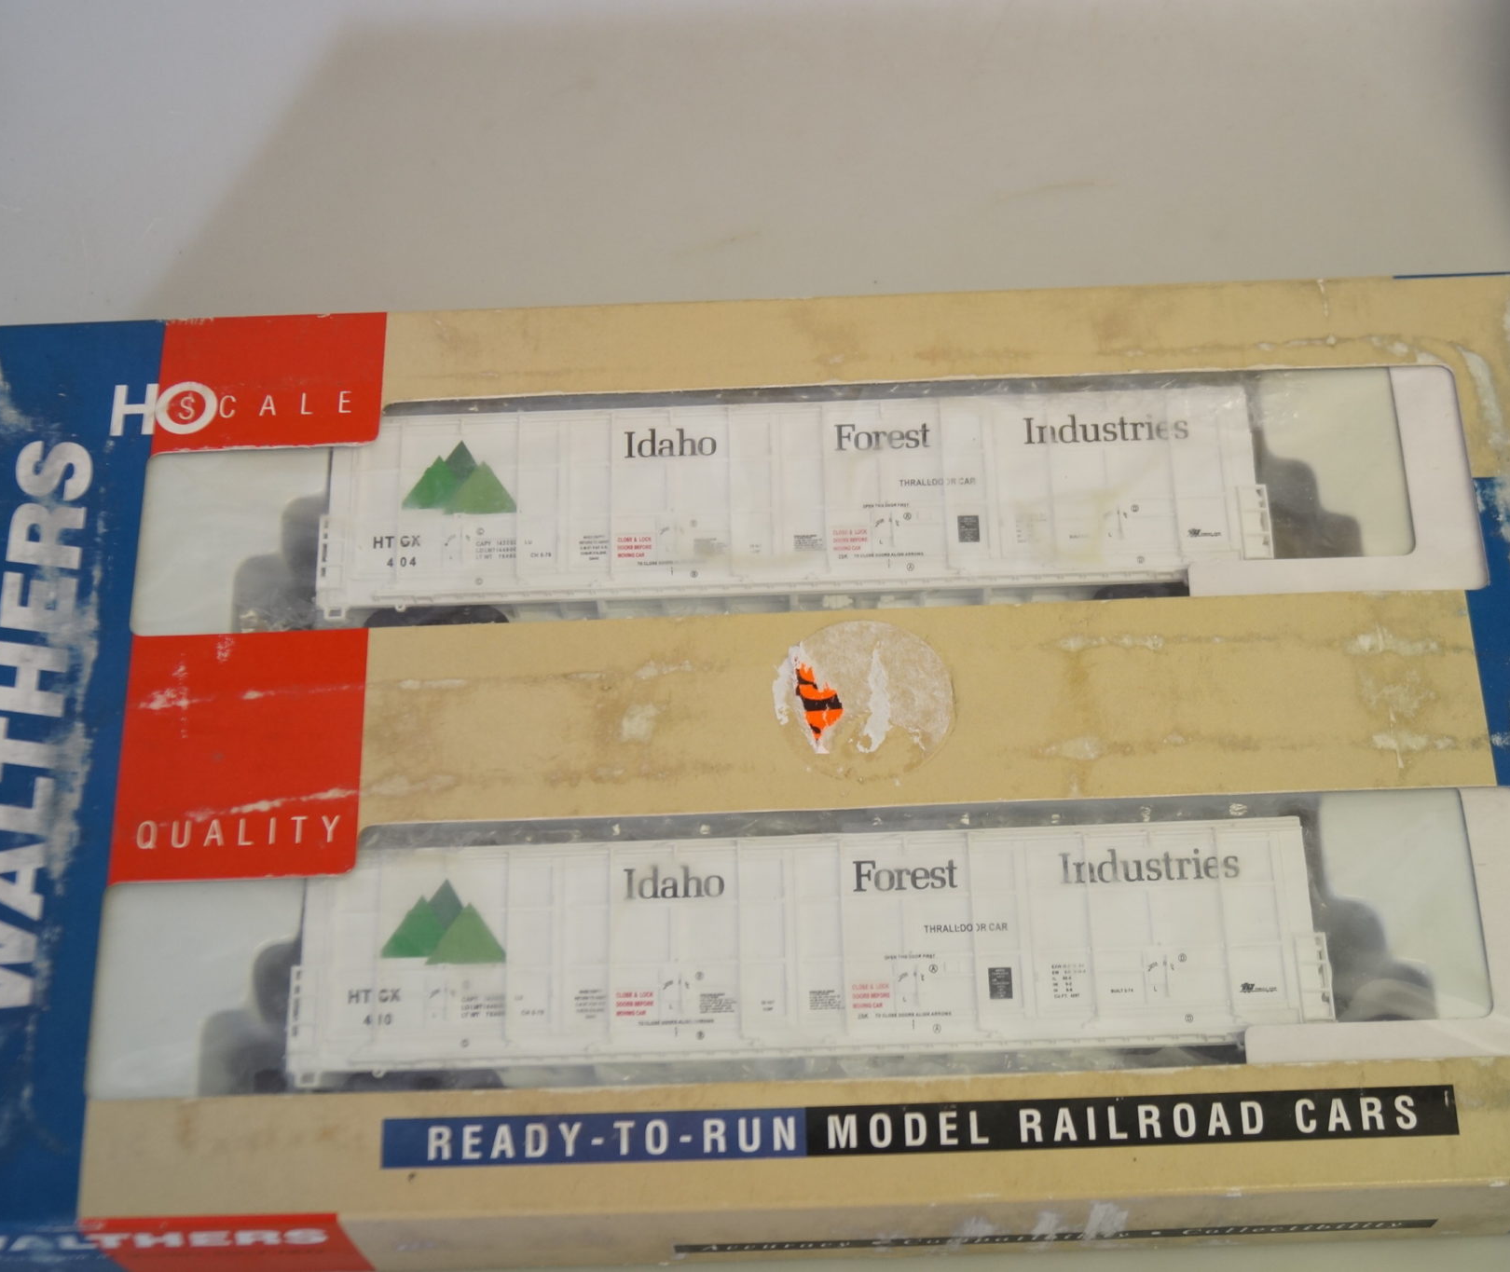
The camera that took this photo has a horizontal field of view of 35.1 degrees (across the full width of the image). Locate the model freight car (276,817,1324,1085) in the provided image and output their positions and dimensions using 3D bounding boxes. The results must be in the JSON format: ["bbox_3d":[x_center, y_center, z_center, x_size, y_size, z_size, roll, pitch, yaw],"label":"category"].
[{"bbox_3d":[0.010,0.067,0.447,0.200,0.037,0.054,-2,66,1],"label":"model freight car"}]

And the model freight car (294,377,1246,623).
[{"bbox_3d":[0.008,-0.016,0.484,0.200,0.037,0.054,-2,66,1],"label":"model freight car"}]

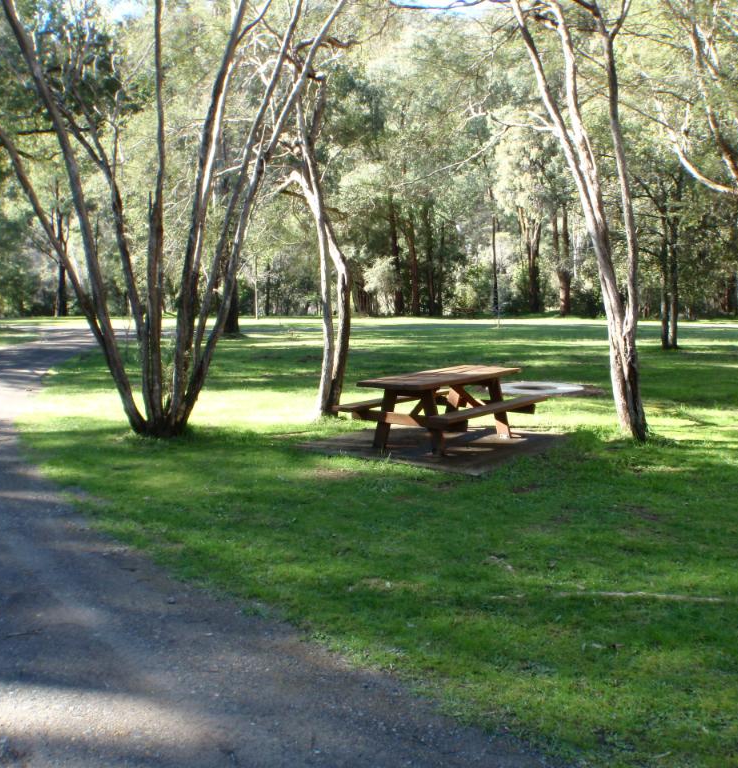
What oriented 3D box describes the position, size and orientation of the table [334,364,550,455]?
[{"bbox_3d":[0.828,0.272,8.961,1.456,0.740,2.031,5,8,38],"label":"table"}]

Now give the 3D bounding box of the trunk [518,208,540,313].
[{"bbox_3d":[10.390,-7.971,53.618,1.554,6.662,1.100,1,7,11],"label":"trunk"}]

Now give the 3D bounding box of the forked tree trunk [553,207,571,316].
[{"bbox_3d":[11.593,-7.315,49.626,1.078,6.523,0.950,1,7,13],"label":"forked tree trunk"}]

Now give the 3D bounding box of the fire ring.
[{"bbox_3d":[2.702,0.061,13.359,1.549,0.120,1.549,0,7,0],"label":"fire ring"}]

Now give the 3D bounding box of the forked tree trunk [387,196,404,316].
[{"bbox_3d":[1.650,-7.909,51.577,0.996,7.391,0.750,0,7,2],"label":"forked tree trunk"}]

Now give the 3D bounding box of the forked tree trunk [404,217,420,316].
[{"bbox_3d":[2.650,-7.305,51.646,0.998,6.176,0.750,0,7,3],"label":"forked tree trunk"}]

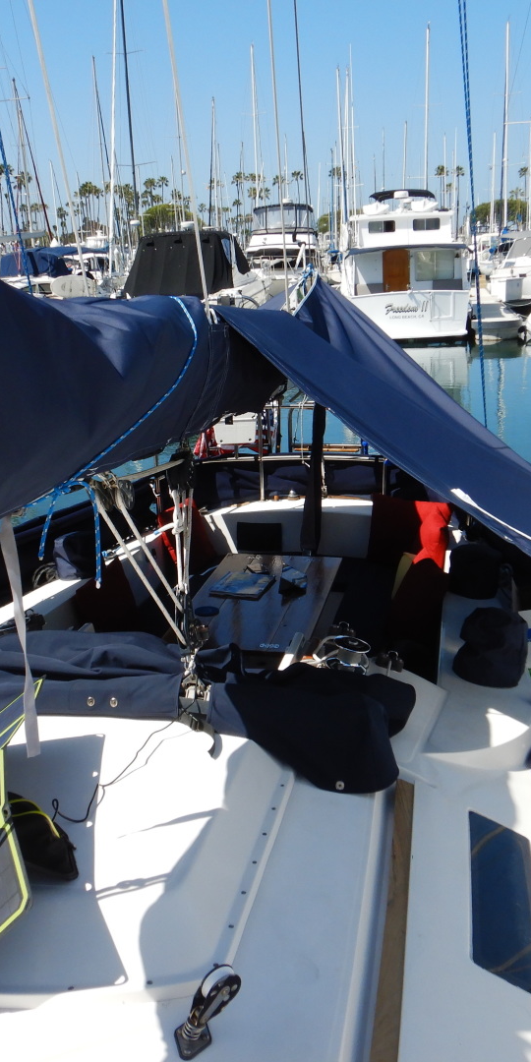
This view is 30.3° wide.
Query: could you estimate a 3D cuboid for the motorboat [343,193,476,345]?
[{"bbox_3d":[4.608,-8.934,32.869,3.750,4.500,10.500,-1,15,8],"label":"motorboat"}]

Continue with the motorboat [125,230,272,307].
[{"bbox_3d":[-1.726,-7.840,31.697,3.100,3.500,9.000,1,15,14],"label":"motorboat"}]

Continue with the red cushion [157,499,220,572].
[{"bbox_3d":[-0.415,0.027,5.300,0.140,0.390,0.390,-11,8,34],"label":"red cushion"}]

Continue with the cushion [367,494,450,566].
[{"bbox_3d":[0.767,0.009,5.300,0.410,0.410,0.140,5,7,27],"label":"cushion"}]

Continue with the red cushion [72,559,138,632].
[{"bbox_3d":[-0.681,0.317,4.300,0.140,0.410,0.410,-17,10,19],"label":"red cushion"}]

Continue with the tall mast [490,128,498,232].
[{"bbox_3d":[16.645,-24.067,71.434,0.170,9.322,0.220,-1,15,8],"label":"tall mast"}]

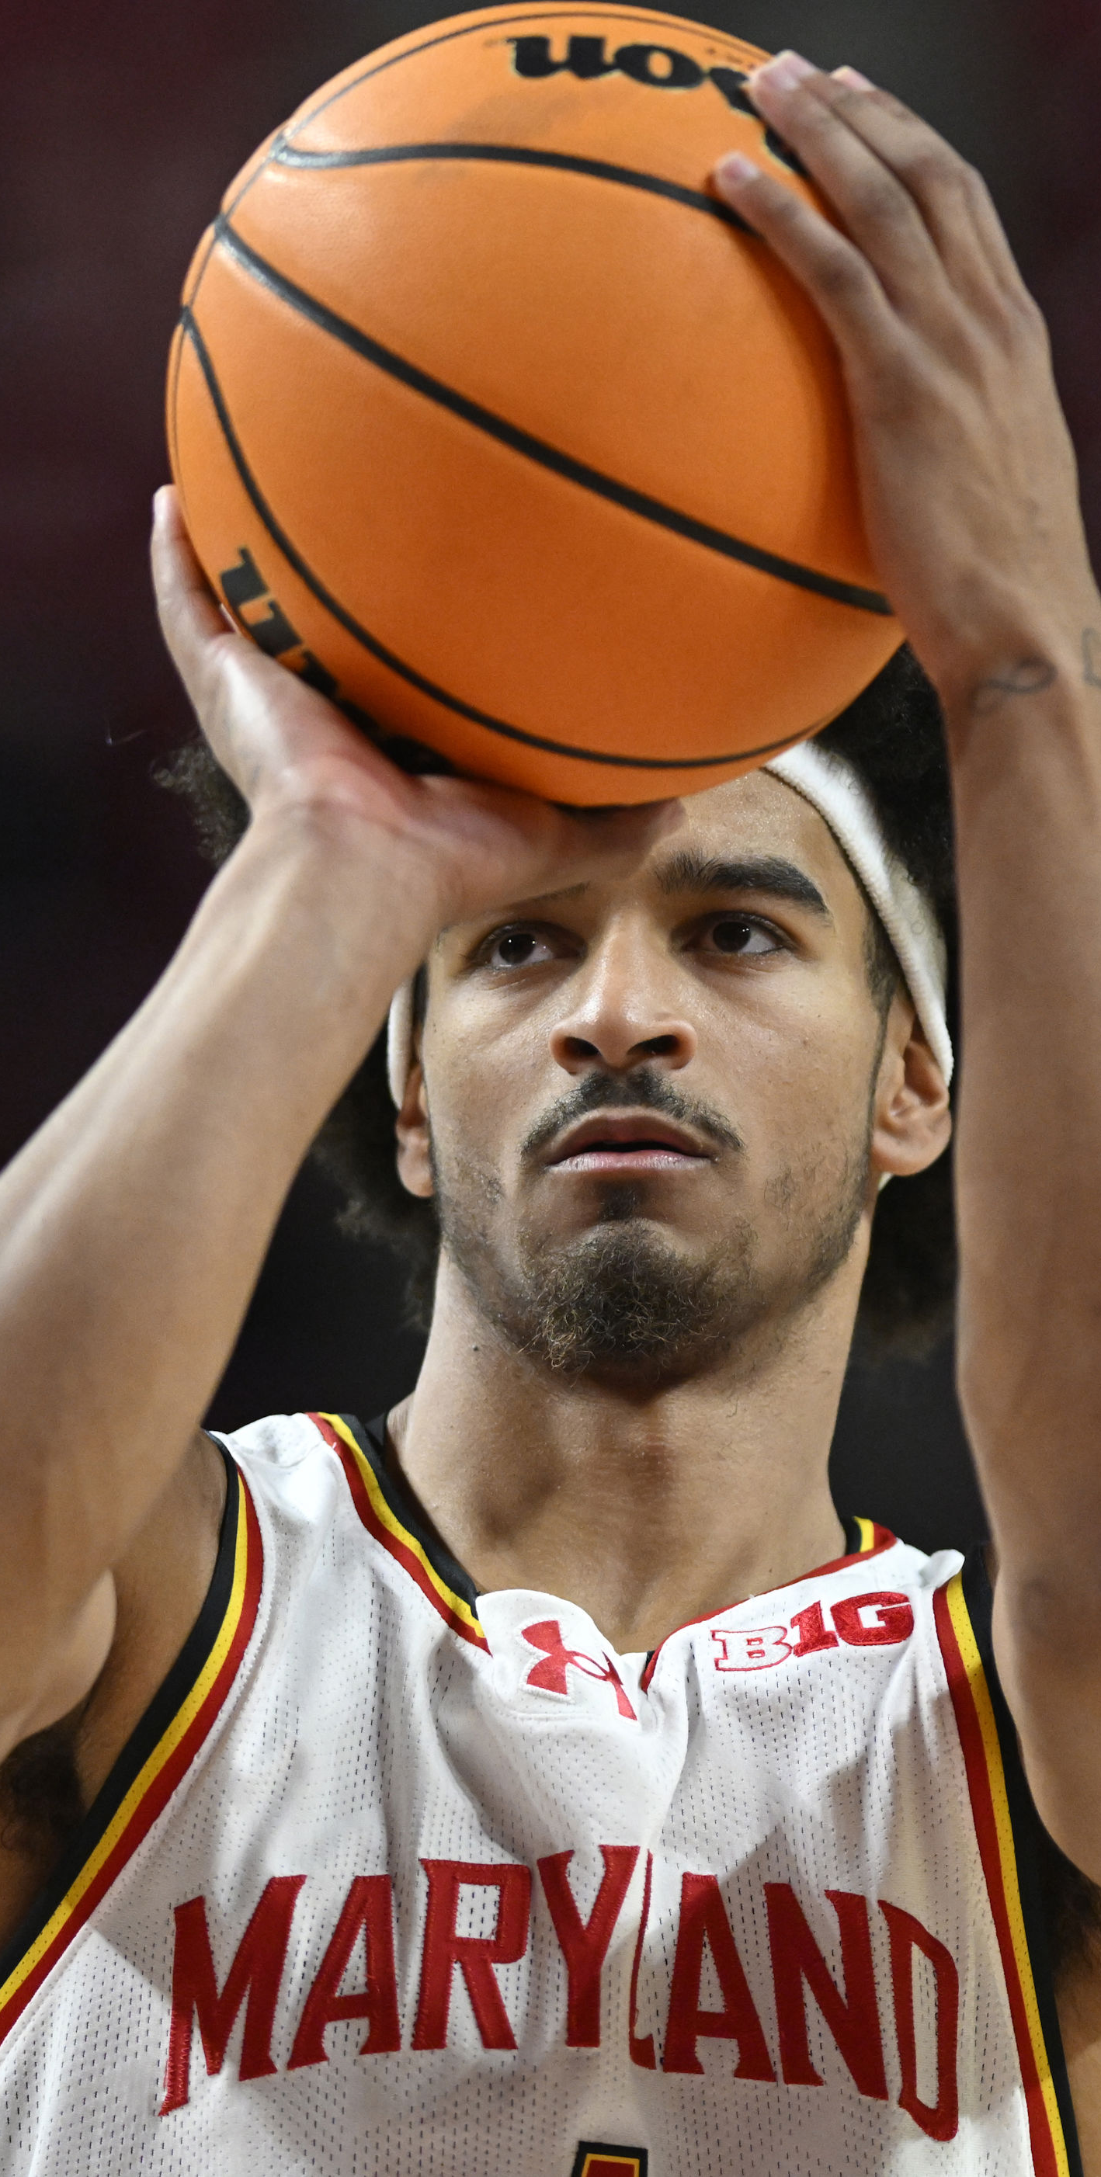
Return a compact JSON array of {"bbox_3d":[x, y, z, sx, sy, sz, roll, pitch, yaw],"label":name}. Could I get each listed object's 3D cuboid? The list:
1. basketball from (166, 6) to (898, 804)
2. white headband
[{"bbox_3d":[0.007,-0.204,8.130,0.241,0.241,0.241,0,-7,0],"label":"basketball"},{"bbox_3d":[0.037,-0.035,8.360,0.176,0.060,0.195,-3,-42,8],"label":"white headband"}]

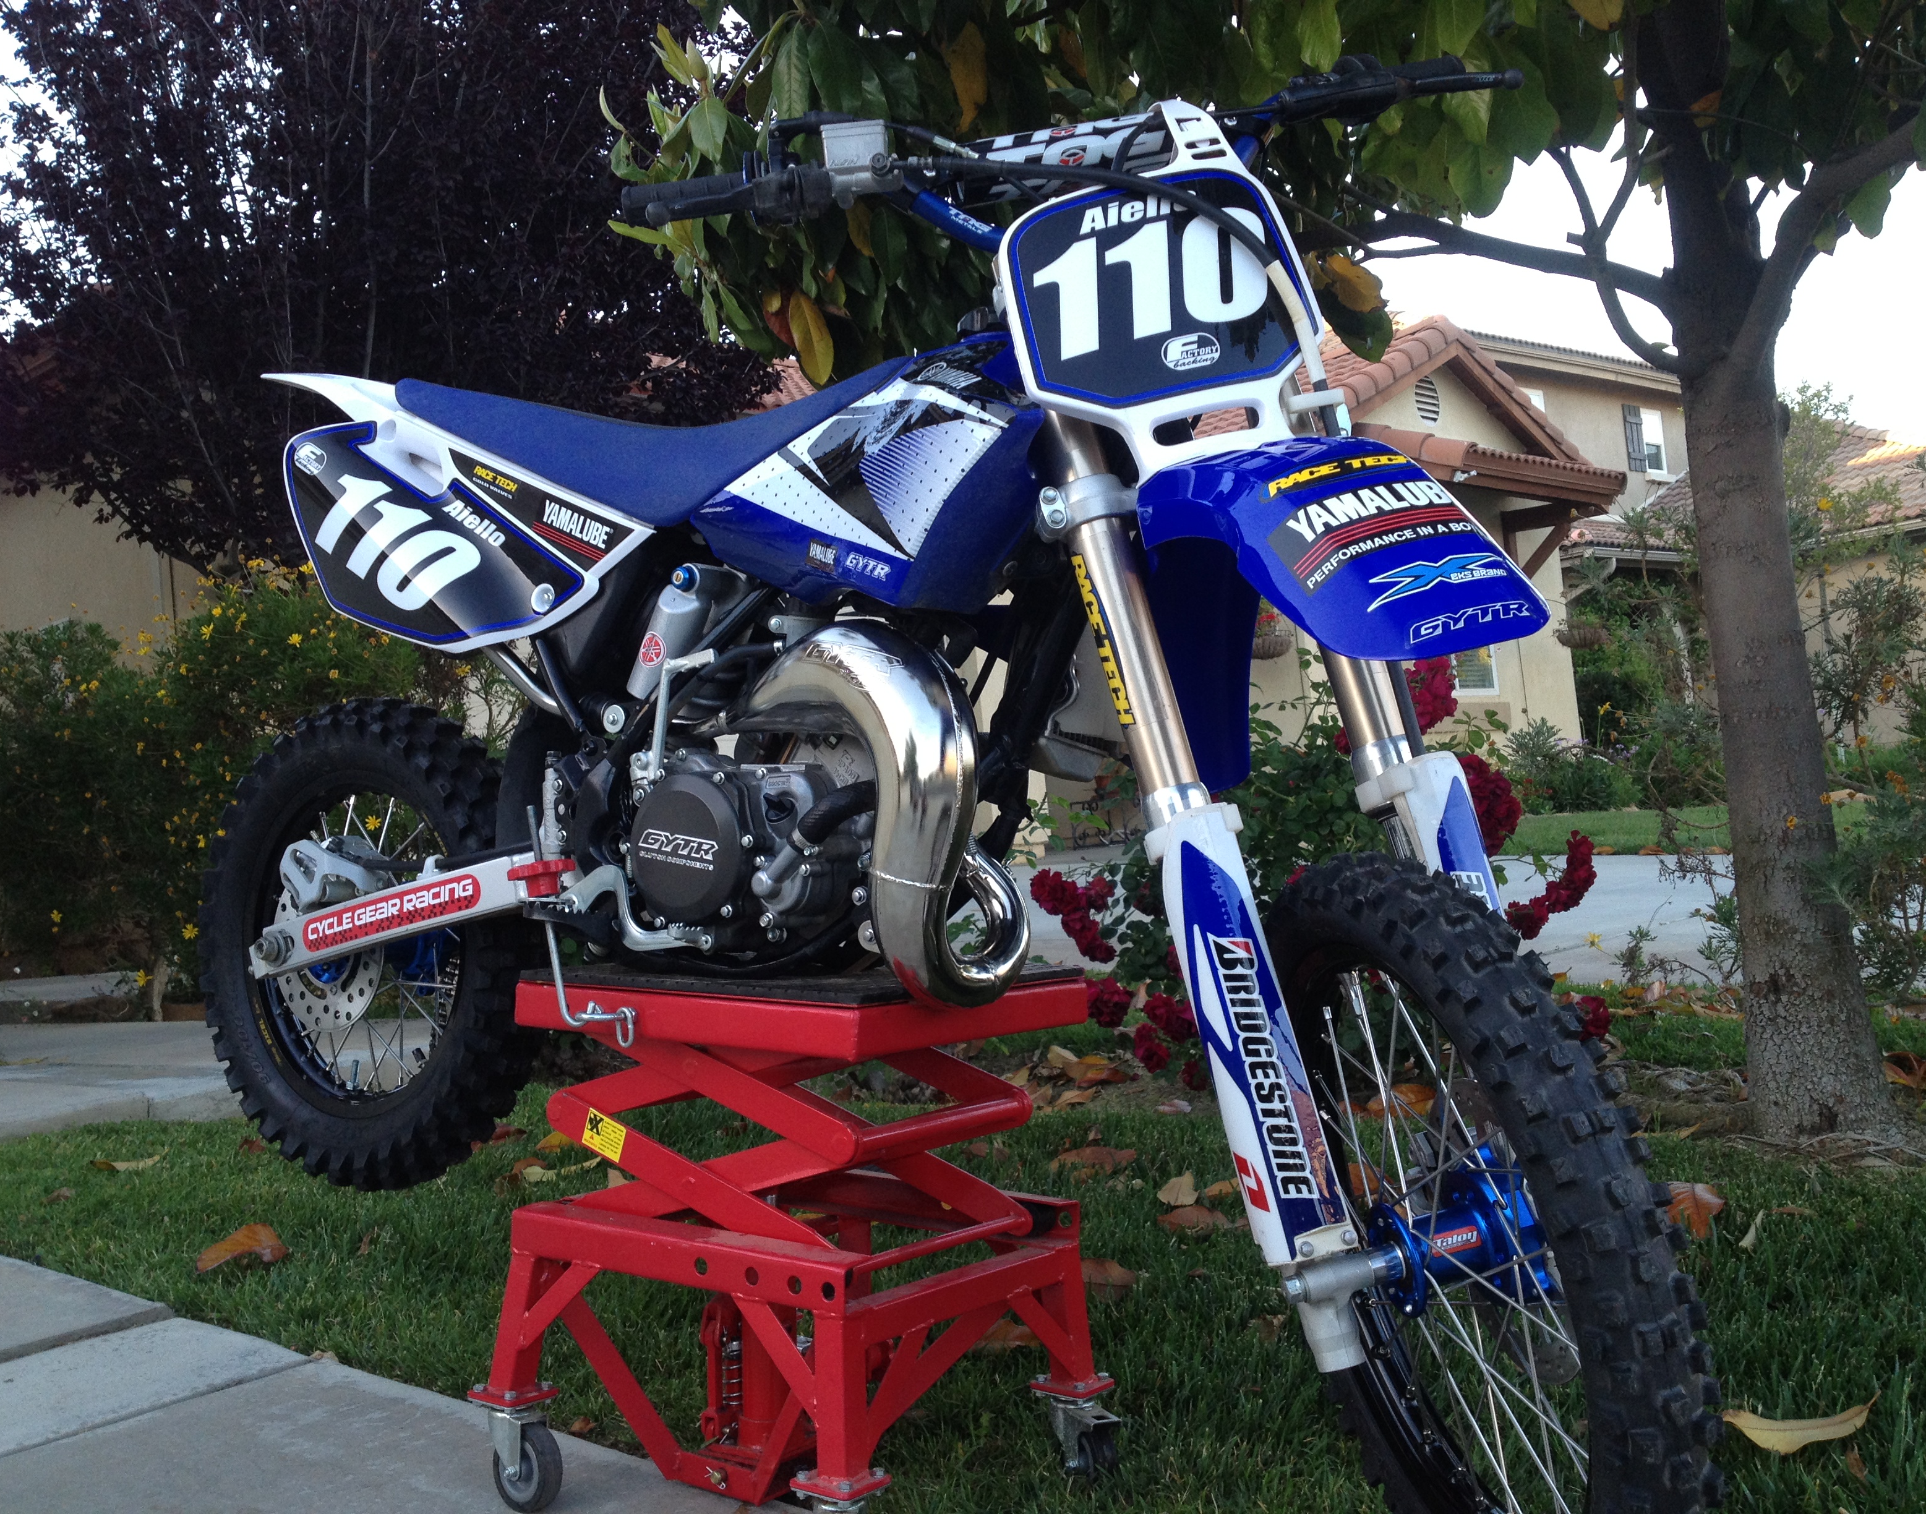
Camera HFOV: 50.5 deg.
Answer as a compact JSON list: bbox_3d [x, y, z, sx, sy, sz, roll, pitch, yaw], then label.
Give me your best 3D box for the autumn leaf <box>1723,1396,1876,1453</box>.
[{"bbox_3d":[0.802,0.642,1.960,0.150,0.035,0.050,-2,-2,-6],"label":"autumn leaf"}]

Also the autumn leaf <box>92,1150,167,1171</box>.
[{"bbox_3d":[-1.307,0.635,3.200,0.125,0.028,0.045,-2,-2,-15],"label":"autumn leaf"}]

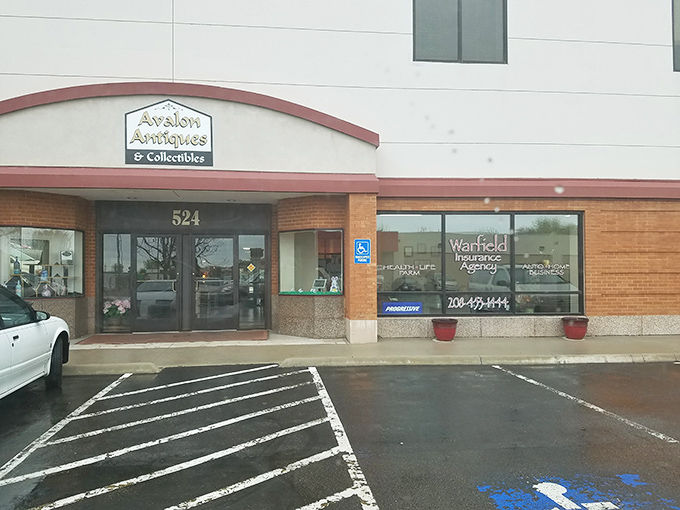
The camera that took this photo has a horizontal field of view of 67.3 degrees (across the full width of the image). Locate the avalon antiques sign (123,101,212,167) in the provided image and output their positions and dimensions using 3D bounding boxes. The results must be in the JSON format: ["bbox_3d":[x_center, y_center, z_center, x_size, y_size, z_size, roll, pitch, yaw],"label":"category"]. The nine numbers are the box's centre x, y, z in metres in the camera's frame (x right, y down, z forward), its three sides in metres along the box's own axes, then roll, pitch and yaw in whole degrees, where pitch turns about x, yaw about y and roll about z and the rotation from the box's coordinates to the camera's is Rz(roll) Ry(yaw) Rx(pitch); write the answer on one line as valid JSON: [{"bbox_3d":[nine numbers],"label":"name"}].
[{"bbox_3d":[-3.034,-2.181,9.094,1.508,1.173,0.060,0,-1,-5],"label":"avalon antiques sign"}]

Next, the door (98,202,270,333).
[{"bbox_3d":[-3.252,0.251,10.785,3.550,2.716,0.150,0,-1,-7],"label":"door"}]

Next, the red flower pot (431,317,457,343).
[{"bbox_3d":[2.009,1.412,9.722,0.490,0.400,0.490,0,-1,0],"label":"red flower pot"}]

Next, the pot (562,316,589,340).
[{"bbox_3d":[4.565,1.416,9.882,0.490,0.400,0.490,0,-1,0],"label":"pot"}]

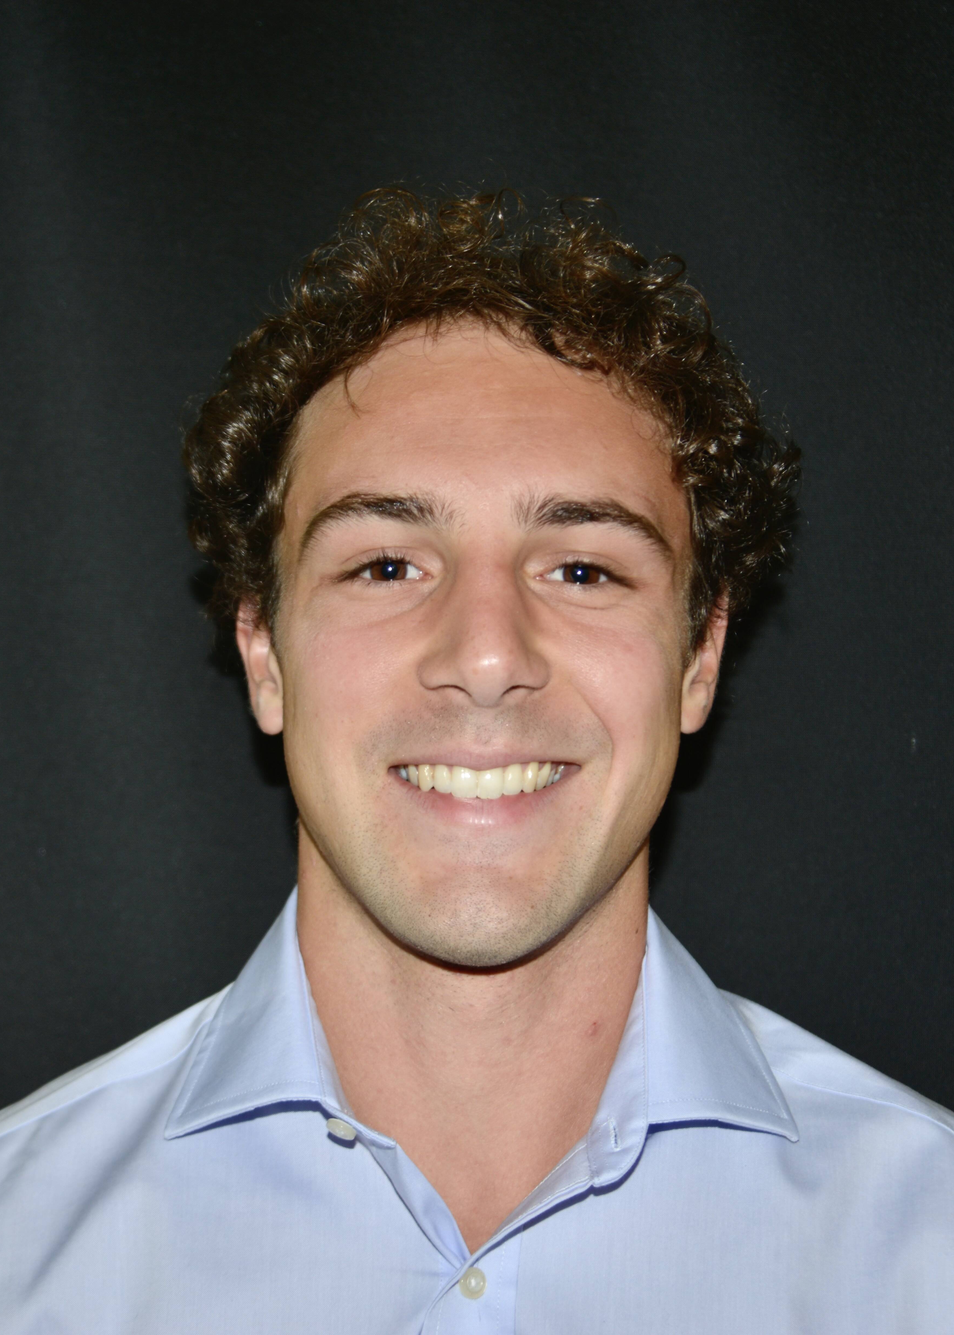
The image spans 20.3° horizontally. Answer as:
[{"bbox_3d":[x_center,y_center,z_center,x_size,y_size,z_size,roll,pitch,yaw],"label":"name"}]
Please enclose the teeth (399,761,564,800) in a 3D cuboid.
[{"bbox_3d":[0.001,0.037,0.879,0.055,0.013,0.021,0,0,0],"label":"teeth"}]

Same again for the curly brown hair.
[{"bbox_3d":[0.005,-0.081,0.968,0.221,0.180,0.205,0,0,0],"label":"curly brown hair"}]

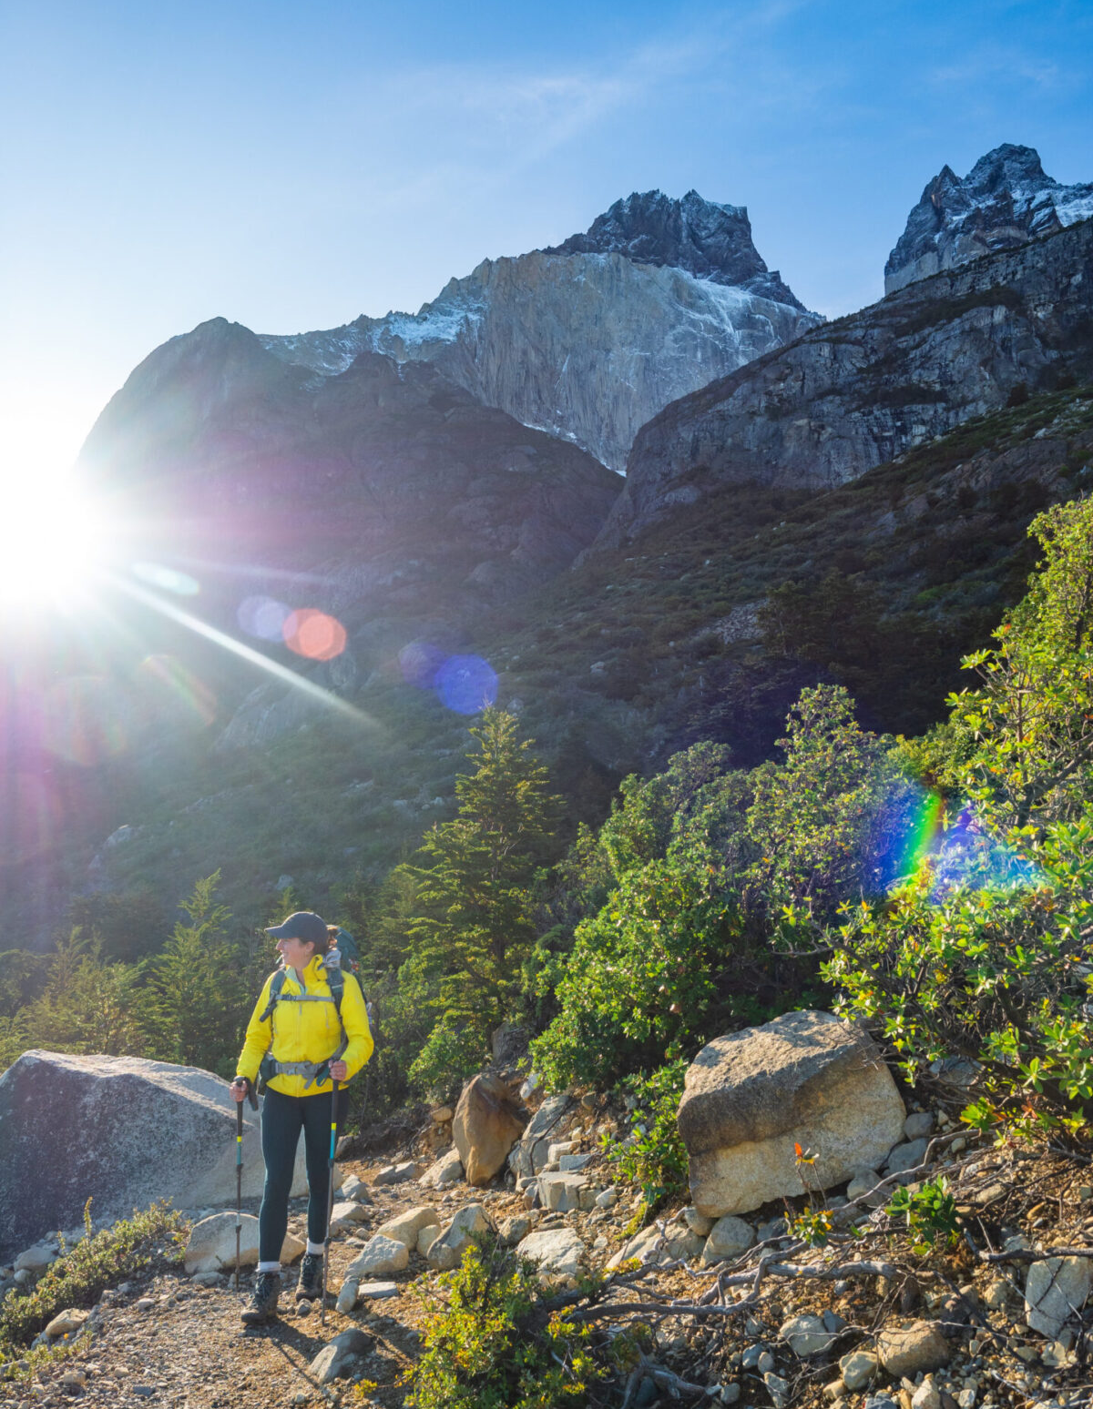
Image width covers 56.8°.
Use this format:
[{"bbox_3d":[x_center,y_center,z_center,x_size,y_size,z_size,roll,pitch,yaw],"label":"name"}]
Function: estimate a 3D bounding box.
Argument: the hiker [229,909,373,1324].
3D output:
[{"bbox_3d":[-1.117,1.826,4.659,0.600,1.720,0.600,-3,-12,13],"label":"hiker"}]

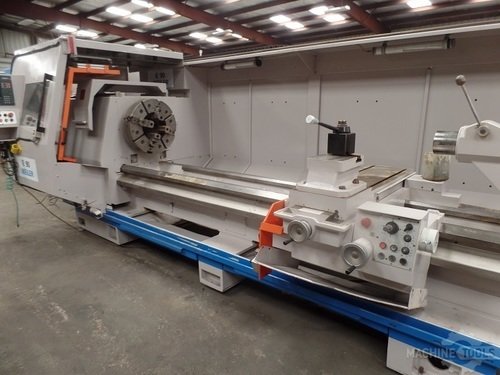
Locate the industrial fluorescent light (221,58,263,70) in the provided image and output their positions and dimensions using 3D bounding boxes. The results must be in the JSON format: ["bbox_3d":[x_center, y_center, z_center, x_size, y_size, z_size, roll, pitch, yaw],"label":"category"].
[{"bbox_3d":[-0.108,-1.434,3.892,0.630,0.075,0.075,10,16,37],"label":"industrial fluorescent light"}]

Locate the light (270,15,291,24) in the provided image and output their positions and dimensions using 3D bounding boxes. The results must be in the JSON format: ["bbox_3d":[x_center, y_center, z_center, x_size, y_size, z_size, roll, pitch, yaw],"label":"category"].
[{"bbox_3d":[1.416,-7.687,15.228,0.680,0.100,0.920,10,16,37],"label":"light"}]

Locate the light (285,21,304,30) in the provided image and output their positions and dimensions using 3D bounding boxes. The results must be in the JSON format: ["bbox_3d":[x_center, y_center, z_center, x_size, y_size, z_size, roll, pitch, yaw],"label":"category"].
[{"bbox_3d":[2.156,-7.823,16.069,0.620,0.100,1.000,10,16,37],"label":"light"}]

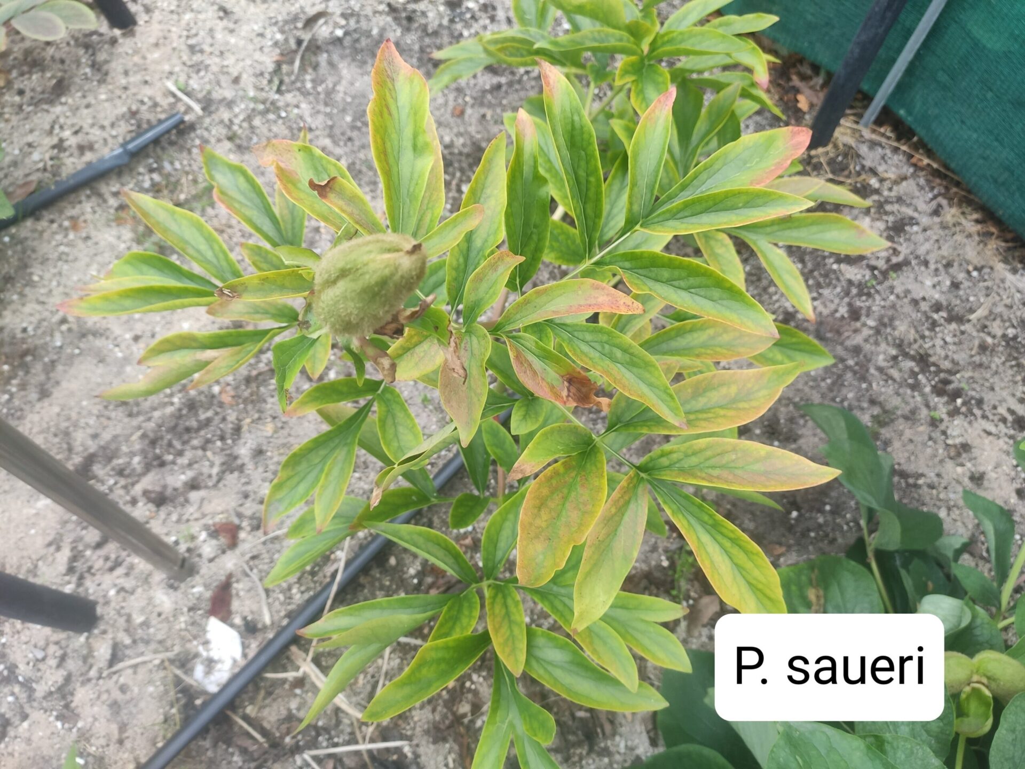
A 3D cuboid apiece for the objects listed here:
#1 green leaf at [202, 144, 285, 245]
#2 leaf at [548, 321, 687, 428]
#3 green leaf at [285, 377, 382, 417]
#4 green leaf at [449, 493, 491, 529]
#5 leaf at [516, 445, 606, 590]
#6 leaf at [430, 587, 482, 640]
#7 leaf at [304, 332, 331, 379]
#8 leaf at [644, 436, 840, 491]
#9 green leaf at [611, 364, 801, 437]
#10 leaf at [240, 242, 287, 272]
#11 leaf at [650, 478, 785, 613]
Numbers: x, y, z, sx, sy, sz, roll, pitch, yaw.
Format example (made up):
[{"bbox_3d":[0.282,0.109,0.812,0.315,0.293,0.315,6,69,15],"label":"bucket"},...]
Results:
[{"bbox_3d":[-0.184,-0.130,0.530,0.034,0.019,0.122,-35,64,-16],"label":"green leaf"},{"bbox_3d":[0.059,-0.005,0.428,0.094,0.016,0.030,37,79,0],"label":"leaf"},{"bbox_3d":[-0.125,0.009,0.537,0.074,0.010,0.025,-15,61,10],"label":"green leaf"},{"bbox_3d":[-0.036,0.107,0.651,0.041,0.008,0.030,-33,66,-8],"label":"green leaf"},{"bbox_3d":[0.030,0.078,0.460,0.048,0.015,0.096,28,92,13],"label":"leaf"},{"bbox_3d":[-0.039,0.171,0.562,0.029,0.012,0.052,39,90,13],"label":"leaf"},{"bbox_3d":[-0.127,-0.019,0.501,0.017,0.007,0.032,17,101,10],"label":"leaf"},{"bbox_3d":[0.140,0.049,0.472,0.125,0.017,0.036,2,72,-6],"label":"leaf"},{"bbox_3d":[0.122,0.012,0.481,0.130,0.016,0.037,-18,72,-9],"label":"green leaf"},{"bbox_3d":[-0.144,-0.074,0.455,0.044,0.013,0.018,30,77,13],"label":"leaf"},{"bbox_3d":[0.124,0.098,0.465,0.124,0.020,0.039,46,70,-7],"label":"leaf"}]

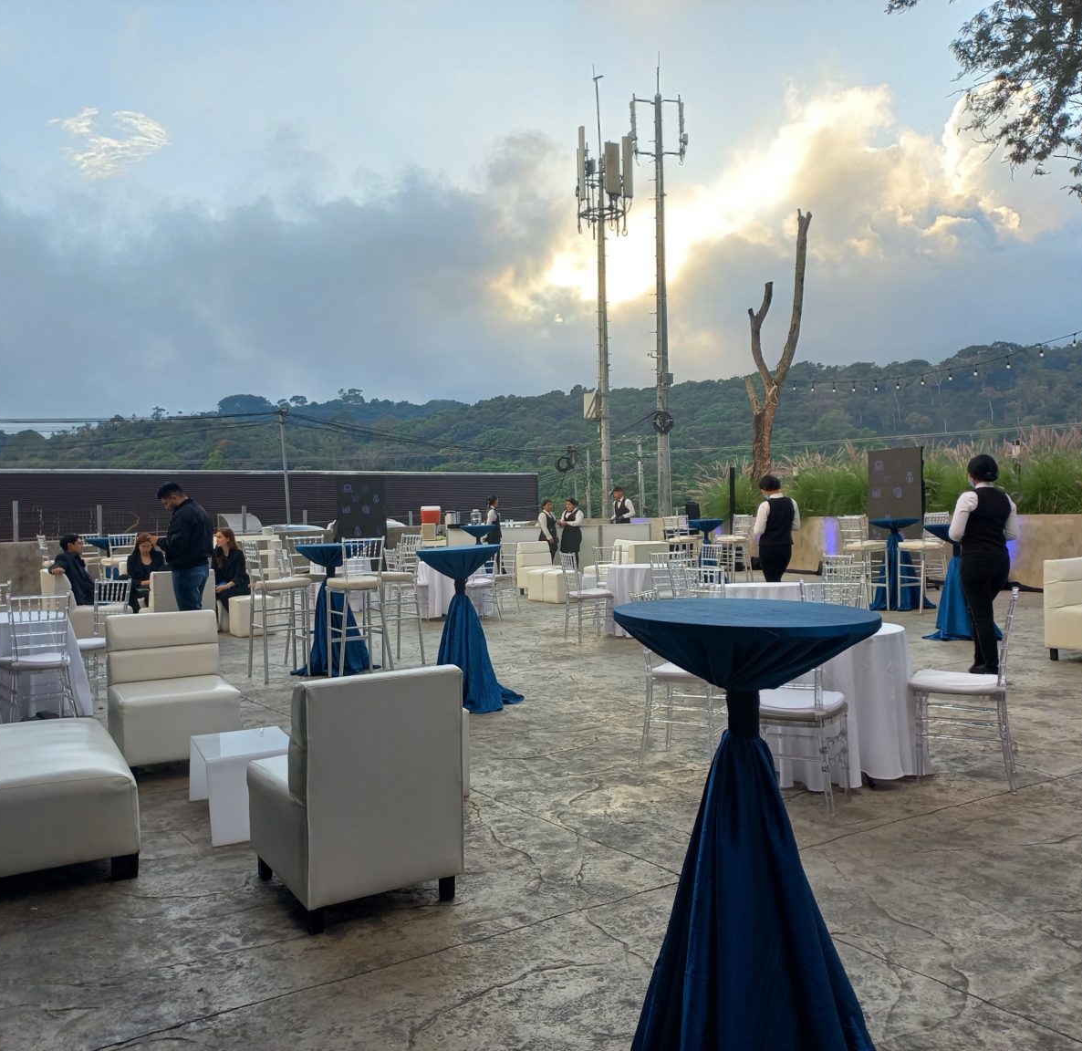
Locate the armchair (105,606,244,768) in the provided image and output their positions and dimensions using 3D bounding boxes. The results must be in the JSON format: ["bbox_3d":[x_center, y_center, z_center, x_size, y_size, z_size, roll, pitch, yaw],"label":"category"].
[{"bbox_3d":[-2.043,0.914,5.600,0.580,0.810,0.690,-2,1,-28],"label":"armchair"}]

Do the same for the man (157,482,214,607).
[{"bbox_3d":[-3.560,0.411,10.106,0.500,1.700,0.500,-1,1,13],"label":"man"}]

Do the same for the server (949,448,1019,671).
[{"bbox_3d":[3.409,0.294,7.787,0.510,1.670,0.380,-1,1,-1],"label":"server"}]

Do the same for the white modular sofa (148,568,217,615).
[{"bbox_3d":[-3.835,0.869,10.652,0.620,0.800,0.750,-2,1,-34],"label":"white modular sofa"}]

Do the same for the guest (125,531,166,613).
[{"bbox_3d":[-4.589,0.691,11.800,0.500,1.170,0.750,-2,1,-27],"label":"guest"}]

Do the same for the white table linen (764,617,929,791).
[{"bbox_3d":[1.442,0.860,4.965,0.900,0.710,0.900,-1,1,0],"label":"white table linen"}]

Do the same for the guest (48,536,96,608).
[{"bbox_3d":[-5.014,0.691,11.210,0.800,1.180,0.550,-2,1,-29],"label":"guest"}]

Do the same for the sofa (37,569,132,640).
[{"bbox_3d":[-4.969,0.886,11.113,0.790,0.790,0.750,-2,1,-36],"label":"sofa"}]

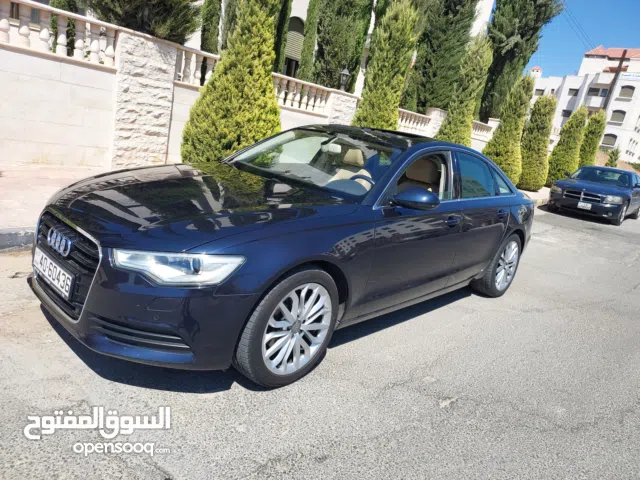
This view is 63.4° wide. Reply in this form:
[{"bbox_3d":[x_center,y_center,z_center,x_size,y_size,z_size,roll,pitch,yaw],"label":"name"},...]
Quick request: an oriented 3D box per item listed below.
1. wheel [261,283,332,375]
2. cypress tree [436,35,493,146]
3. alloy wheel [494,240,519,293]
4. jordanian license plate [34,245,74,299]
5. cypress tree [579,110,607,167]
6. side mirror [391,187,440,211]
[{"bbox_3d":[-0.163,0.438,2.713,0.190,0.500,0.500,22,18,37],"label":"wheel"},{"bbox_3d":[2.920,-2.600,10.730,0.980,3.250,0.980,24,21,36],"label":"cypress tree"},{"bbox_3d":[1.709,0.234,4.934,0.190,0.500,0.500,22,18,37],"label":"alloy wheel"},{"bbox_3d":[-1.314,0.149,2.529,0.460,0.115,0.020,21,13,37],"label":"jordanian license plate"},{"bbox_3d":[9.850,-3.200,18.850,0.880,3.000,0.880,24,21,36],"label":"cypress tree"},{"bbox_3d":[0.583,-0.250,3.136,0.250,0.165,0.190,21,18,37],"label":"side mirror"}]

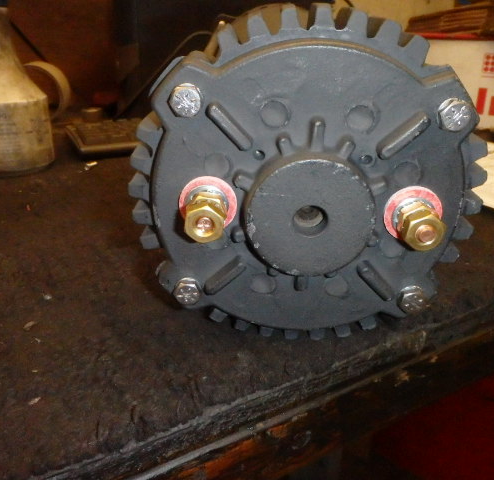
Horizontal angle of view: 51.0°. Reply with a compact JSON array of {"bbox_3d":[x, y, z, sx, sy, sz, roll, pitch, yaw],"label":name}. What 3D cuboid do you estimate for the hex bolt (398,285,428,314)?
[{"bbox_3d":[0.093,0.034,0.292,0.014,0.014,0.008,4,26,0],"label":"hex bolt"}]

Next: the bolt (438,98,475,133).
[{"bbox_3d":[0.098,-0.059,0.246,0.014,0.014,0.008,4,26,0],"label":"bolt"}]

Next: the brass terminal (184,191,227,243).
[{"bbox_3d":[-0.020,-0.013,0.253,0.019,0.020,0.022,4,26,0],"label":"brass terminal"}]

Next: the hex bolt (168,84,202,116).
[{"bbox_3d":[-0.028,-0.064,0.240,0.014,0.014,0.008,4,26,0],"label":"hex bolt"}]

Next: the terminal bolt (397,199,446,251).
[{"bbox_3d":[0.087,-0.008,0.260,0.019,0.020,0.022,4,26,0],"label":"terminal bolt"}]

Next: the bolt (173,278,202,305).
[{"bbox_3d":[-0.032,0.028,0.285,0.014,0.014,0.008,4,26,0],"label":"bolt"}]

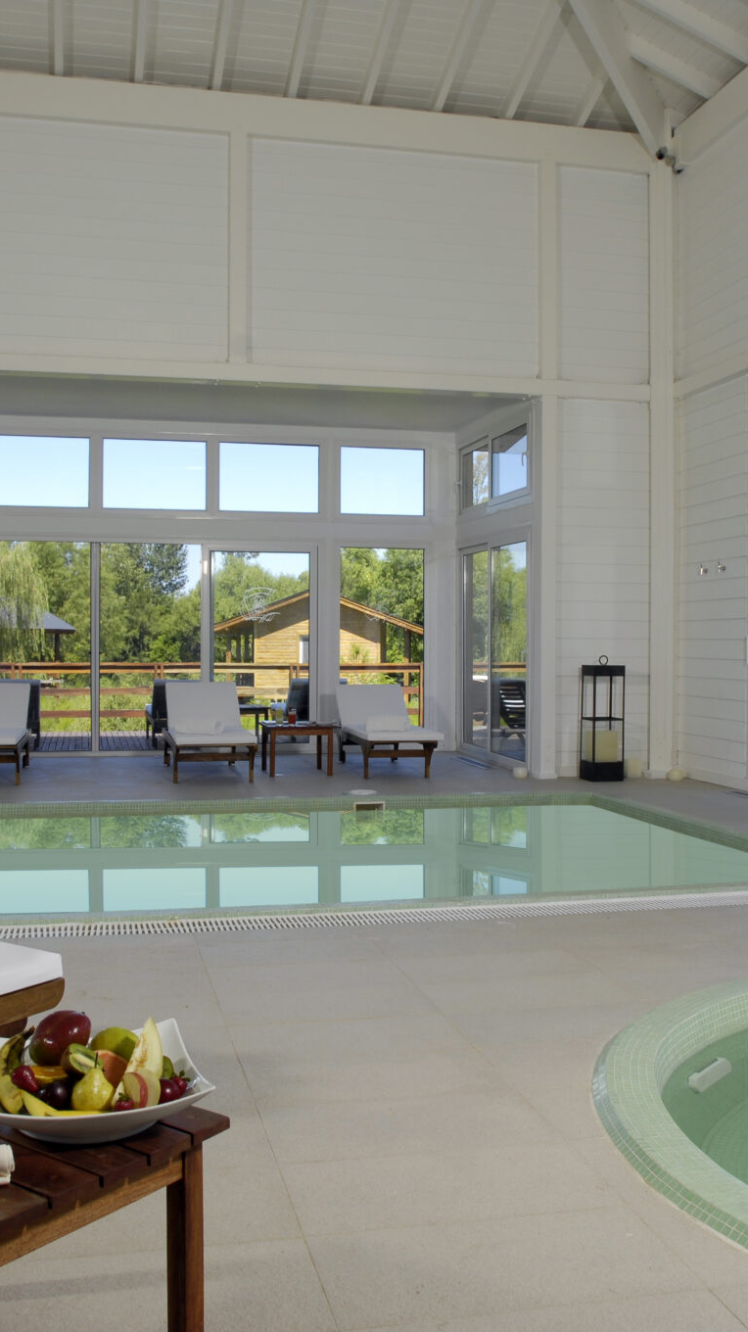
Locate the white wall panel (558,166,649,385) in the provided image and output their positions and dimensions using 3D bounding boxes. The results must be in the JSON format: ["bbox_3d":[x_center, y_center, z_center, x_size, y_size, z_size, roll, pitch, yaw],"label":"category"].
[{"bbox_3d":[2.064,-3.499,10.510,0.873,1.895,0.050,0,1,-11],"label":"white wall panel"}]

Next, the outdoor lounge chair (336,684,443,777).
[{"bbox_3d":[0.115,0.590,10.943,0.650,0.810,1.760,0,1,-11],"label":"outdoor lounge chair"}]

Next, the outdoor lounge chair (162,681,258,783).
[{"bbox_3d":[-1.512,0.585,10.653,0.670,0.810,1.794,0,1,-12],"label":"outdoor lounge chair"}]

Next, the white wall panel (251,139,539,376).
[{"bbox_3d":[0.211,-3.361,9.709,2.448,1.825,0.060,0,1,-11],"label":"white wall panel"}]

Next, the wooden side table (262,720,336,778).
[{"bbox_3d":[-0.695,0.763,10.770,0.570,0.460,0.590,0,1,-11],"label":"wooden side table"}]

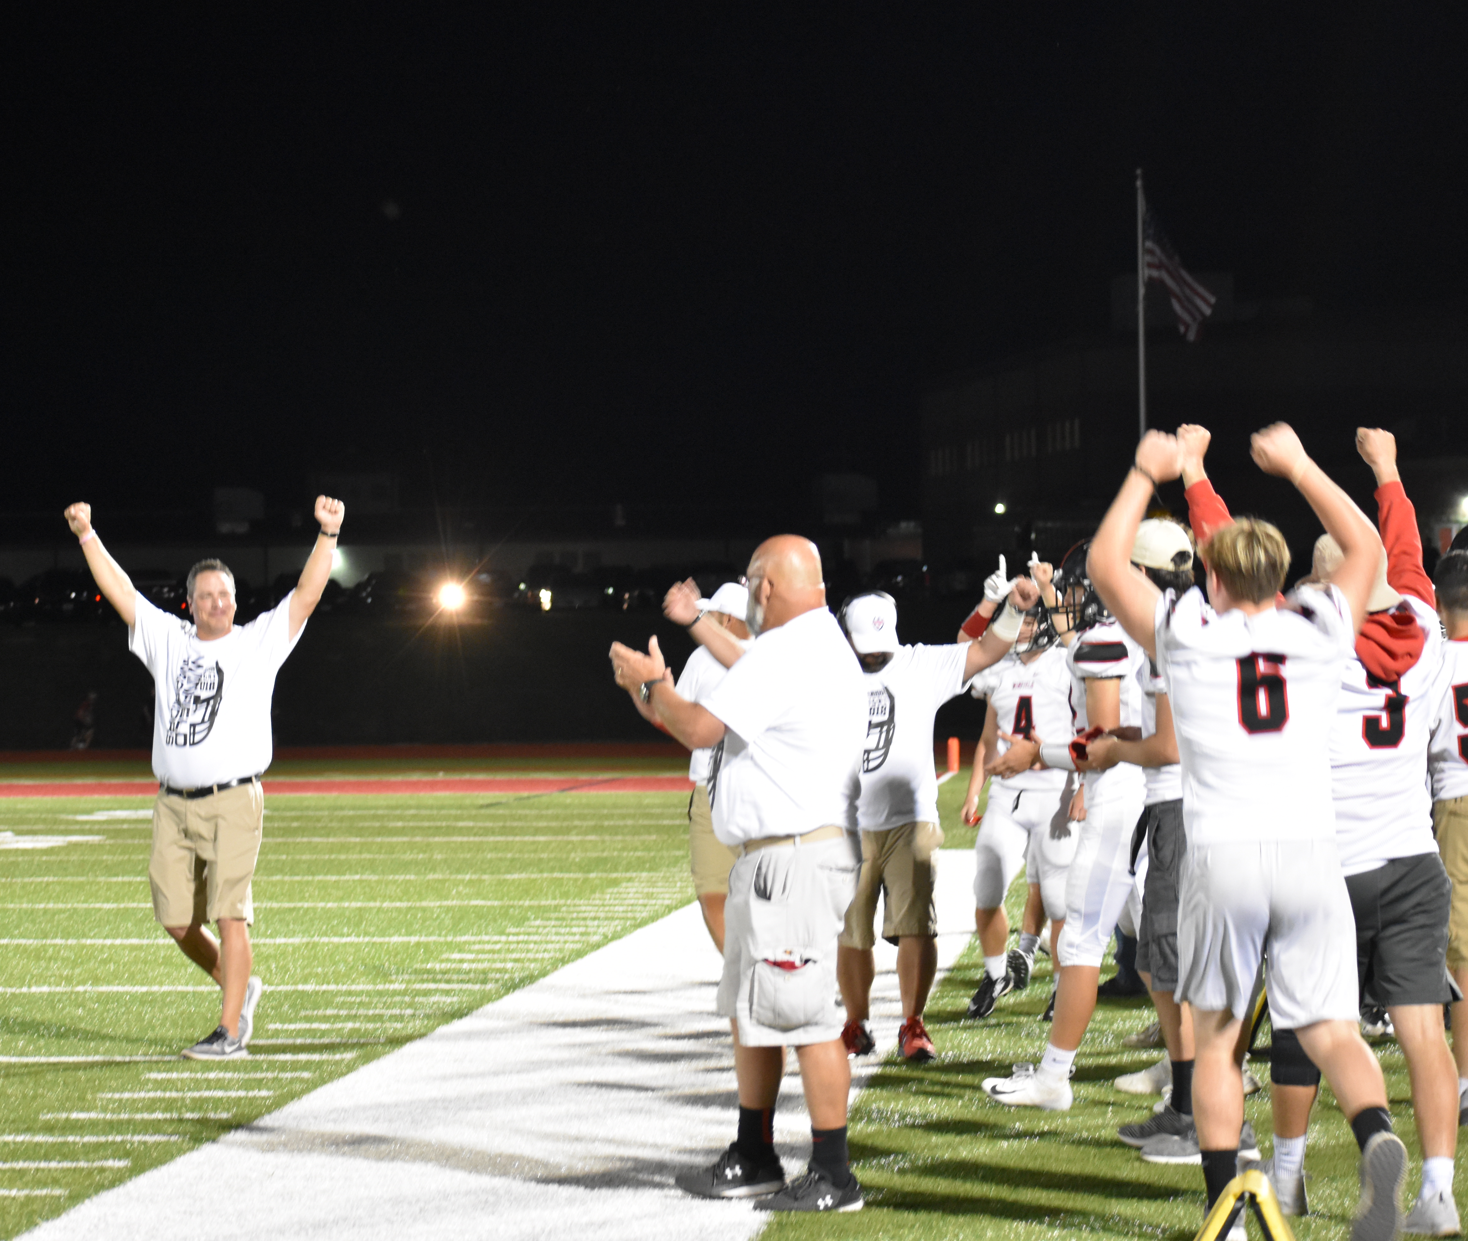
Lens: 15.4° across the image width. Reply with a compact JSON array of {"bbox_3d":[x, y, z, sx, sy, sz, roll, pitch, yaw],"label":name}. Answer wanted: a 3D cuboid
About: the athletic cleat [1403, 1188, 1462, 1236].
[{"bbox_3d":[1.740,1.493,13.720,0.110,0.130,0.280,0,-1,-30],"label":"athletic cleat"}]

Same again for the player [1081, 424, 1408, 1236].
[{"bbox_3d":[1.281,0.534,13.600,0.790,2.050,0.660,-1,-1,-7],"label":"player"}]

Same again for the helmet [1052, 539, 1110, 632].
[{"bbox_3d":[1.193,-0.115,17.850,0.320,0.300,0.250,0,-1,-9],"label":"helmet"}]

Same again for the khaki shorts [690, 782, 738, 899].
[{"bbox_3d":[0.033,0.908,22.600,0.360,0.520,0.420,-1,-1,27],"label":"khaki shorts"}]

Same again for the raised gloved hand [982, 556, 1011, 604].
[{"bbox_3d":[1.089,-0.171,22.400,0.140,0.200,0.090,-1,-1,6],"label":"raised gloved hand"}]

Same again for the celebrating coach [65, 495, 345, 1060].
[{"bbox_3d":[-2.028,0.602,20.800,1.030,2.150,0.550,-1,-1,13],"label":"celebrating coach"}]

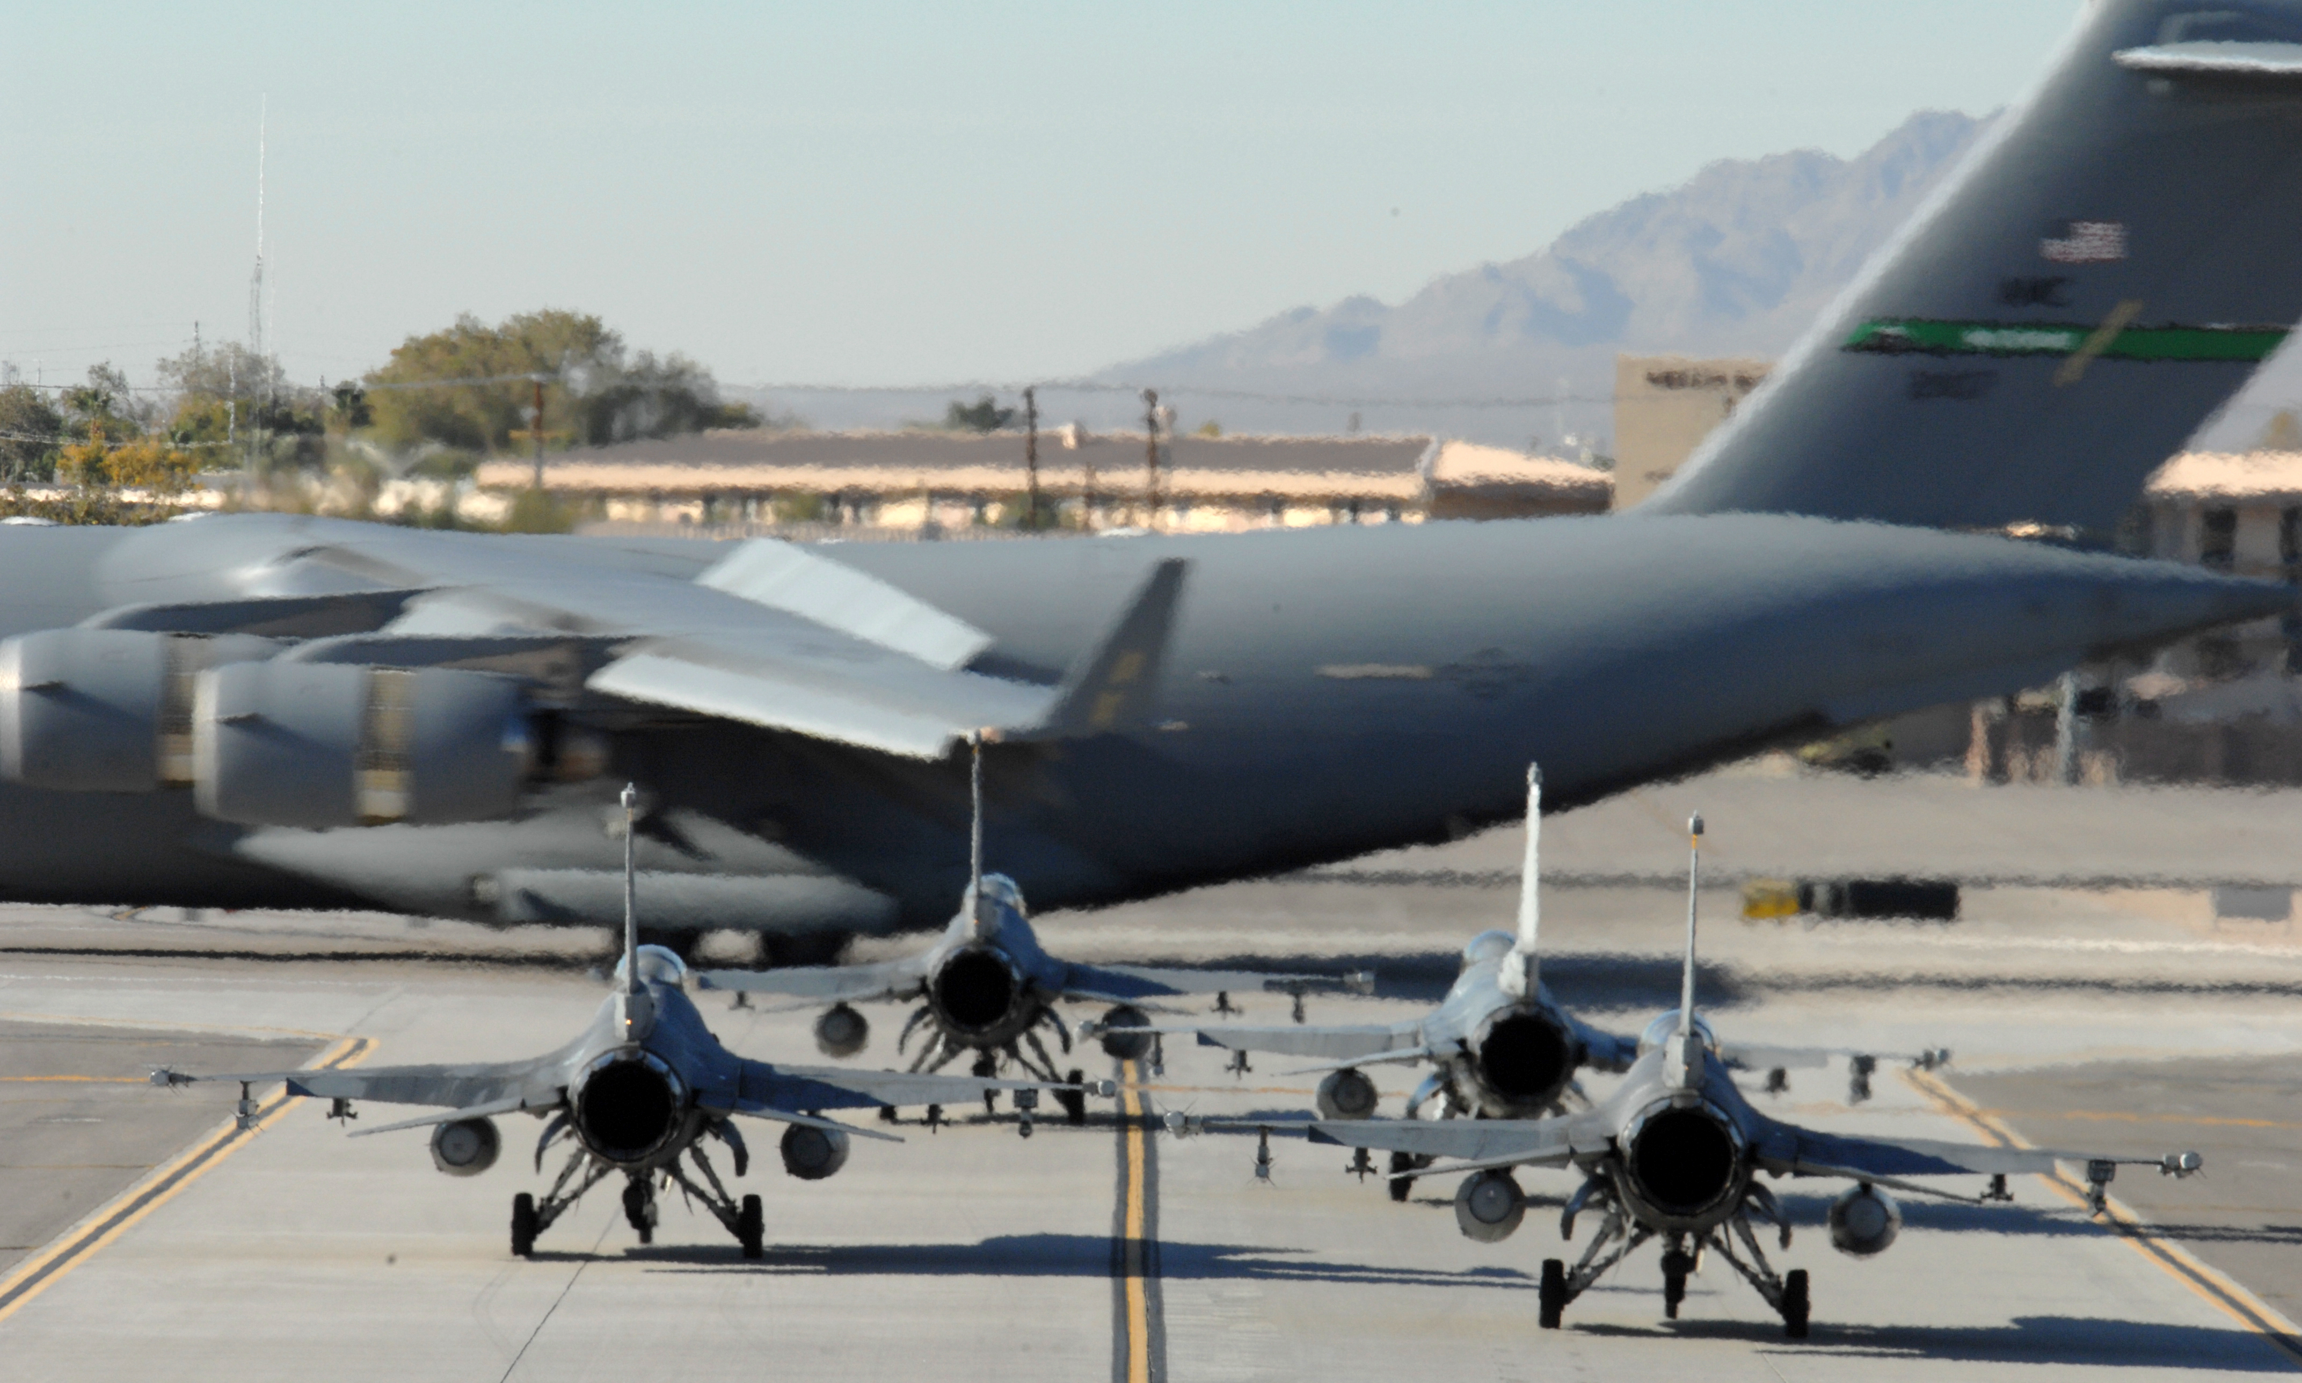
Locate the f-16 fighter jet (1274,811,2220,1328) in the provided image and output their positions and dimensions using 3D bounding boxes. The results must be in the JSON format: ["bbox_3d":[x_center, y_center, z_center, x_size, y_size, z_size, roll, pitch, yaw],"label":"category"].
[{"bbox_3d":[5.120,3.660,221.800,9.950,5.000,15.000,2,0,1],"label":"f-16 fighter jet"}]

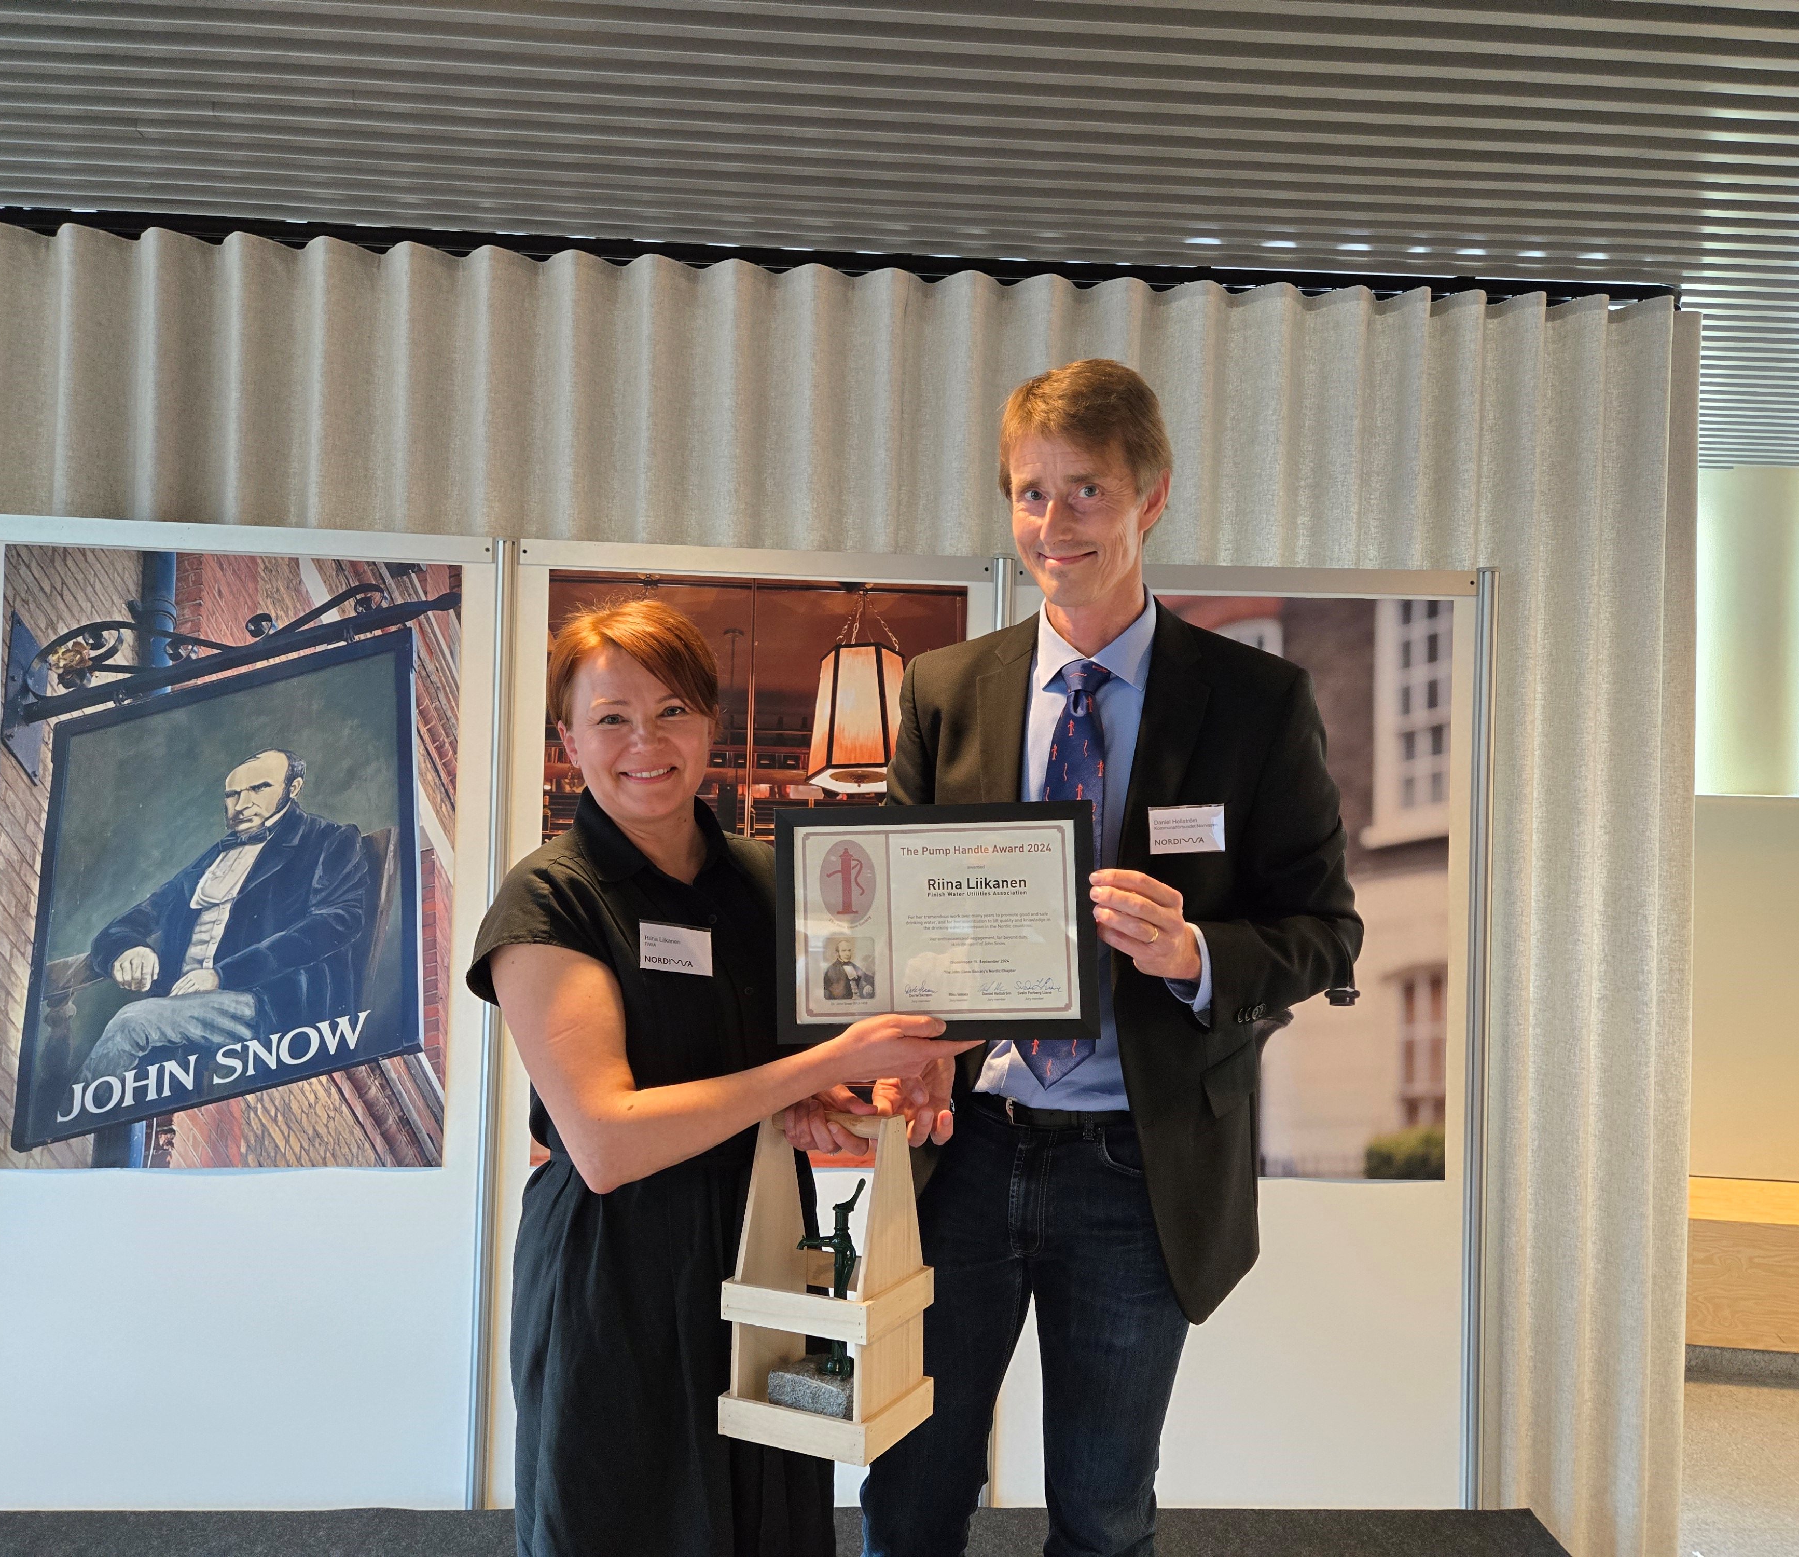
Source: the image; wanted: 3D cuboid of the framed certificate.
[{"bbox_3d":[0.038,0.148,1.423,0.329,0.242,0.020,-2,-6,3],"label":"framed certificate"}]

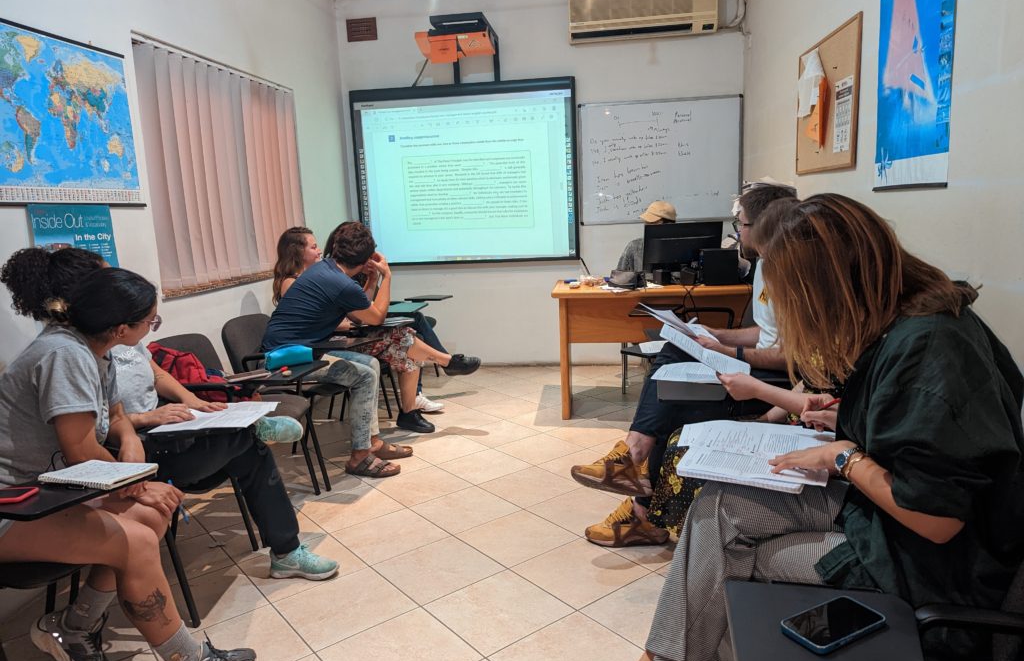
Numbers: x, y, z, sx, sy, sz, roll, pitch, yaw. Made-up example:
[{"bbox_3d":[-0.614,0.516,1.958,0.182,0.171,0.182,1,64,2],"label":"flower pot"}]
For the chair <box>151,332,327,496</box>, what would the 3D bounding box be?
[{"bbox_3d":[-0.991,0.401,2.867,0.660,0.800,0.580,-1,10,8],"label":"chair"}]

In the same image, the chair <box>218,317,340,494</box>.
[{"bbox_3d":[-0.906,0.302,3.422,0.640,0.800,0.570,-1,10,8],"label":"chair"}]

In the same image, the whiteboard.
[{"bbox_3d":[1.089,-1.240,5.225,1.160,0.860,0.025,-1,10,8],"label":"whiteboard"}]

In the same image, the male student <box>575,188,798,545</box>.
[{"bbox_3d":[0.686,0.125,2.624,0.960,1.280,0.510,-1,10,8],"label":"male student"}]

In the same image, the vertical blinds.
[{"bbox_3d":[-1.490,-0.850,3.901,0.090,1.076,1.570,-1,10,8],"label":"vertical blinds"}]

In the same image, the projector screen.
[{"bbox_3d":[-0.355,-1.166,5.345,1.696,1.310,0.080,-1,10,8],"label":"projector screen"}]

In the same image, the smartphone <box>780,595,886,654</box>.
[{"bbox_3d":[0.452,0.412,0.998,0.138,0.011,0.072,-8,11,-27],"label":"smartphone"}]

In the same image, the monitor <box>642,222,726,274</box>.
[{"bbox_3d":[1.026,-0.462,4.247,0.470,0.360,0.160,-1,10,8],"label":"monitor"}]

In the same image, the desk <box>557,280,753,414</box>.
[{"bbox_3d":[0.882,0.098,4.307,1.220,0.755,0.660,-1,10,8],"label":"desk"}]

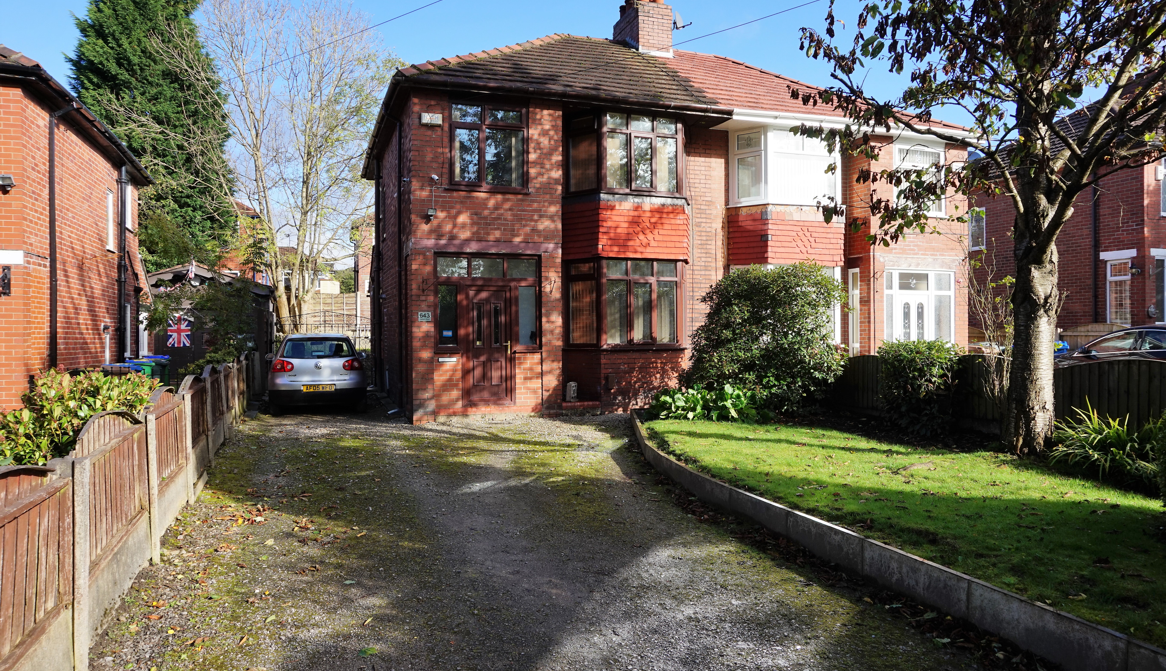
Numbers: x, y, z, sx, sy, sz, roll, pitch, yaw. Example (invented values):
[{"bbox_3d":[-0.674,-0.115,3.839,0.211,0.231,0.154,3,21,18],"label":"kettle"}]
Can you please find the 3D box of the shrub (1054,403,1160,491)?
[{"bbox_3d":[4.571,0.878,6.780,0.930,0.600,0.880,-1,0,-19],"label":"shrub"}]

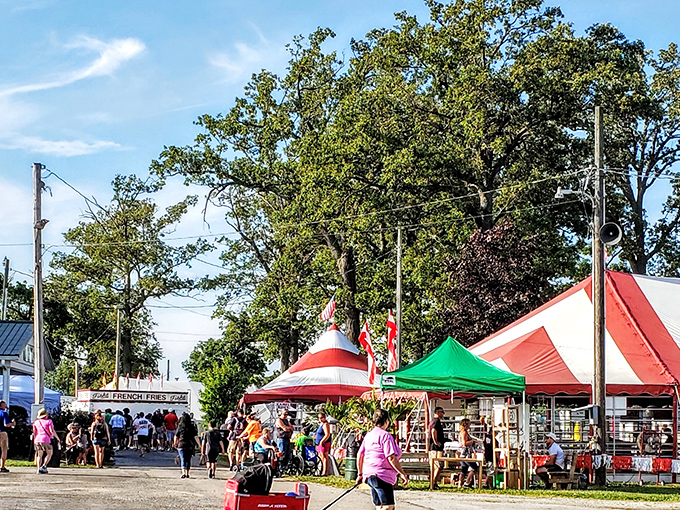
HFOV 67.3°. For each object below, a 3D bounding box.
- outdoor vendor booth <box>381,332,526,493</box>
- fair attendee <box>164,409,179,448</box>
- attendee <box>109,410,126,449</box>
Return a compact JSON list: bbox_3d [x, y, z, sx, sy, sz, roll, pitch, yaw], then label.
[{"bbox_3d":[2.692,3.708,12.500,3.000,3.200,3.000,-2,-9,11],"label":"outdoor vendor booth"},{"bbox_3d":[-7.193,7.462,21.800,0.560,1.760,0.380,2,-9,-14],"label":"fair attendee"},{"bbox_3d":[-9.759,7.676,22.400,0.600,1.710,0.420,2,-10,-12],"label":"attendee"}]

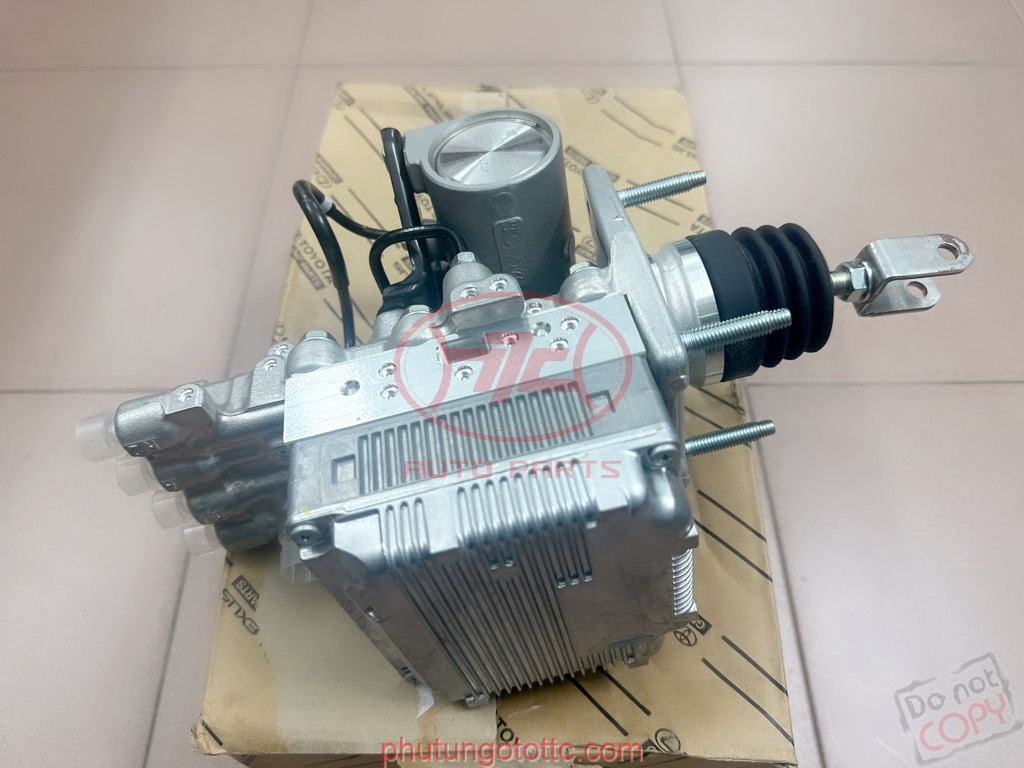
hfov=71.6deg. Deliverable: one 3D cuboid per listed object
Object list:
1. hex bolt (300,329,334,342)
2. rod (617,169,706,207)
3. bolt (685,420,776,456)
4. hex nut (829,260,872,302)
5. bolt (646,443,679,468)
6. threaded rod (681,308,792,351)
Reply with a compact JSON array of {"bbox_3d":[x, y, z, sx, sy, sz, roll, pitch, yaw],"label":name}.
[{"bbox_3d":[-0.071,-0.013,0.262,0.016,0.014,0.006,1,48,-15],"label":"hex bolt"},{"bbox_3d":[0.058,-0.076,0.277,0.036,0.008,0.008,-14,102,3],"label":"rod"},{"bbox_3d":[0.082,0.021,0.271,0.036,0.008,0.008,-14,82,3],"label":"bolt"},{"bbox_3d":[0.133,-0.040,0.277,0.008,0.014,0.016,-9,94,-6],"label":"hex nut"},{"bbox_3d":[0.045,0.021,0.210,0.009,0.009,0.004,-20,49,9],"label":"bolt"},{"bbox_3d":[0.071,-0.017,0.225,0.036,0.008,0.008,-14,90,3],"label":"threaded rod"}]

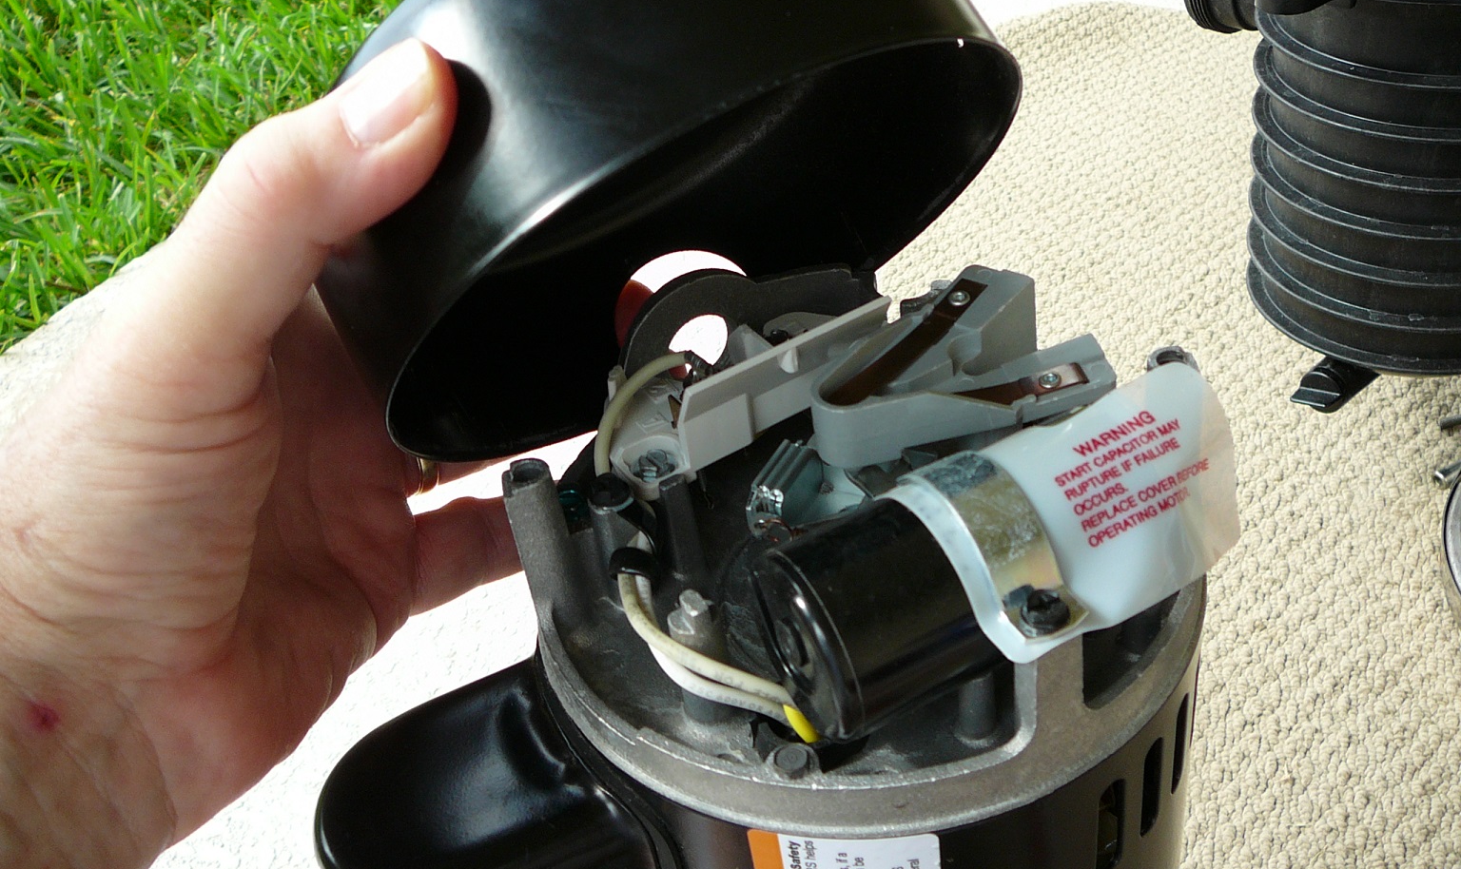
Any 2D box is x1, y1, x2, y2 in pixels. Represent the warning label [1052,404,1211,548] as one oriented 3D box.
[{"bbox_3d":[0.075,0.008,0.277,0.030,0.003,0.019,-24,76,-16],"label":"warning label"}]

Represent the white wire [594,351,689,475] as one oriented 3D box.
[{"bbox_3d":[-0.020,-0.006,0.316,0.010,0.013,0.036,15,46,27],"label":"white wire"}]

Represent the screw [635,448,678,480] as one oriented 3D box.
[{"bbox_3d":[-0.016,0.006,0.303,0.008,0.005,0.008,-10,40,0],"label":"screw"}]

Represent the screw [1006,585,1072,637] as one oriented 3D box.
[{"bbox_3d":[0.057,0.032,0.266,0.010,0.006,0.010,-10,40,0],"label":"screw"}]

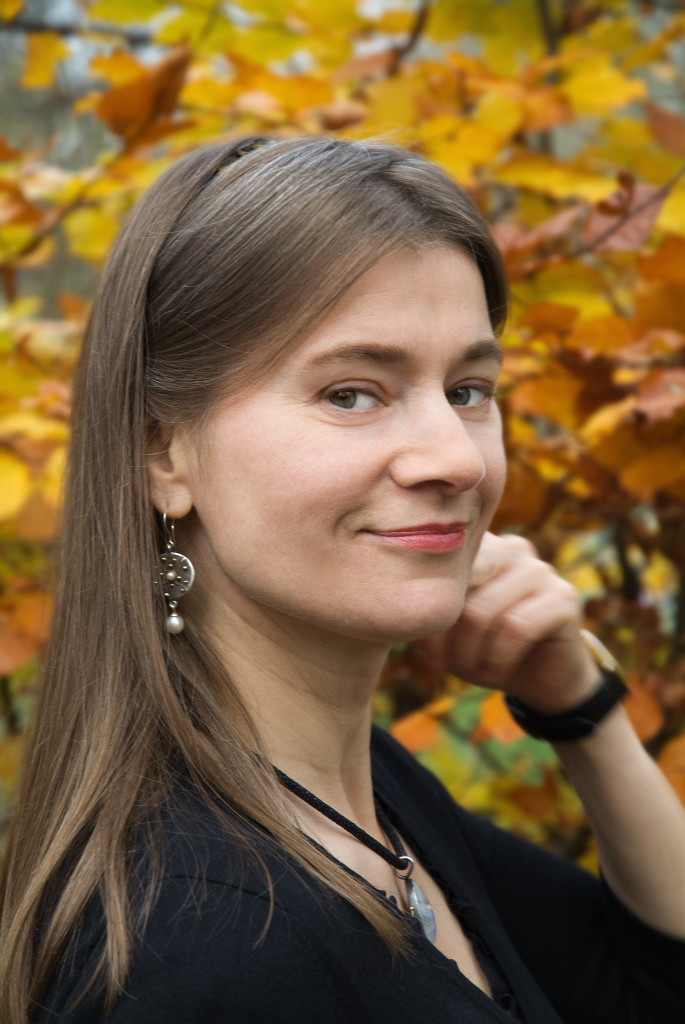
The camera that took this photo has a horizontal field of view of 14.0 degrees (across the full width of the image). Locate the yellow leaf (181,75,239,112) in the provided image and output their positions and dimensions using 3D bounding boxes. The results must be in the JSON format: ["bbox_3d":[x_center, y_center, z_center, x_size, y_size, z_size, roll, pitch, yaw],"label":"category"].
[{"bbox_3d":[-0.098,-0.307,2.050,0.047,0.028,0.025,0,2,0],"label":"yellow leaf"}]

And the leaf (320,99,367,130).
[{"bbox_3d":[0.000,-0.278,1.950,0.034,0.022,0.022,0,2,0],"label":"leaf"}]

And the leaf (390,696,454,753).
[{"bbox_3d":[0.050,0.133,1.750,0.040,0.035,0.018,-2,2,0],"label":"leaf"}]

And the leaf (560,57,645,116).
[{"bbox_3d":[0.191,-0.313,2.050,0.062,0.044,0.028,0,2,0],"label":"leaf"}]

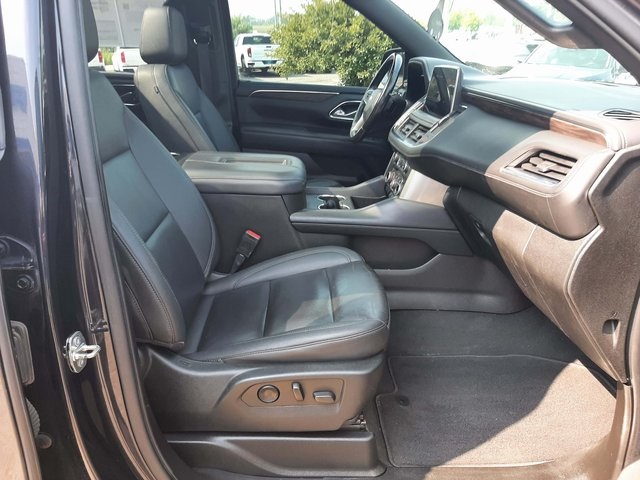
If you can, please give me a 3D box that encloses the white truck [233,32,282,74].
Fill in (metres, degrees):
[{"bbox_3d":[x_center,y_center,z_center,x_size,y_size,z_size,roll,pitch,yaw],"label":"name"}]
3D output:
[{"bbox_3d":[-3.338,-9.505,24.284,2.060,1.920,5.850,-7,24,-20],"label":"white truck"}]

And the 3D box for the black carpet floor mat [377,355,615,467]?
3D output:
[{"bbox_3d":[0.488,0.431,1.292,0.670,0.030,0.420,0,22,-3],"label":"black carpet floor mat"}]

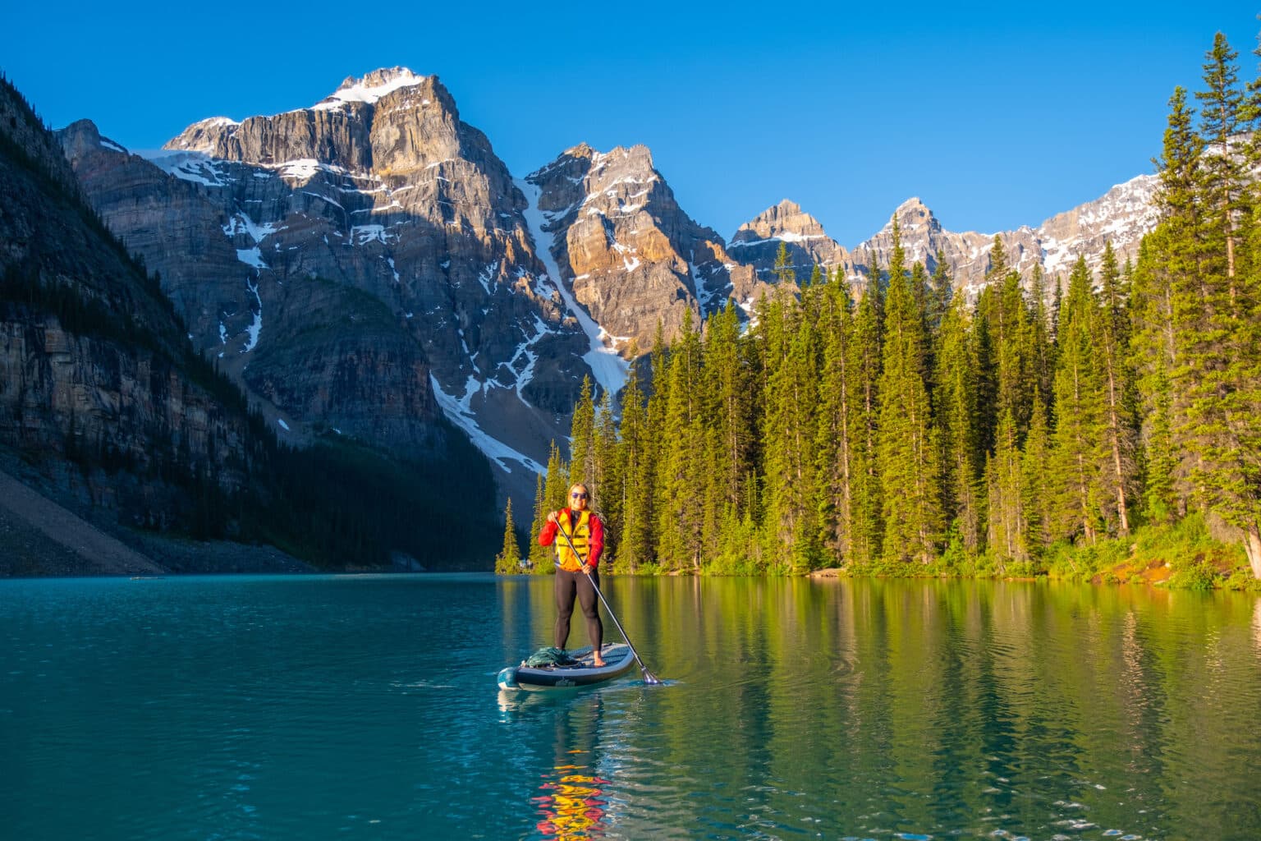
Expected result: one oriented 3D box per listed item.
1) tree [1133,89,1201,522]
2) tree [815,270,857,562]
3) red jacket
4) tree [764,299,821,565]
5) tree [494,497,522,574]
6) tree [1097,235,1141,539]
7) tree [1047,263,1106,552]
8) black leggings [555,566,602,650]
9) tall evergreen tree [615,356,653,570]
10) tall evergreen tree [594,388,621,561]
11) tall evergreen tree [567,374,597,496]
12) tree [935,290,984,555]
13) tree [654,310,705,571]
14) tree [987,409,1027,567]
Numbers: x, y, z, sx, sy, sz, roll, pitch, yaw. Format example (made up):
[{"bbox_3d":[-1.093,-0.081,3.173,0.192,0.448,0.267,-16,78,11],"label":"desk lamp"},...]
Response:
[{"bbox_3d":[25.640,-5.690,53.378,3.096,21.253,3.096,-4,-8,26],"label":"tree"},{"bbox_3d":[14.856,-0.330,81.000,2.800,20.832,2.800,-2,-8,10],"label":"tree"},{"bbox_3d":[-0.554,1.113,10.500,0.600,0.600,0.360,0,-7,-2],"label":"red jacket"},{"bbox_3d":[14.897,1.118,103.660,5.102,25.606,5.102,-1,-8,8],"label":"tree"},{"bbox_3d":[-19.393,18.265,178.000,4.400,12.111,4.400,0,-7,-6],"label":"tree"},{"bbox_3d":[22.172,-1.464,51.000,2.000,13.315,2.000,-4,-8,23],"label":"tree"},{"bbox_3d":[27.977,-1.356,70.185,3.331,18.278,3.331,-3,-8,22],"label":"tree"},{"bbox_3d":[-0.475,1.734,10.400,0.430,0.830,0.300,-2,-8,9],"label":"black leggings"},{"bbox_3d":[0.387,4.449,125.635,4.196,25.227,4.196,0,-7,0],"label":"tall evergreen tree"},{"bbox_3d":[-2.720,6.290,131.000,3.200,19.925,3.200,-1,-7,-1],"label":"tall evergreen tree"},{"bbox_3d":[-5.898,6.359,135.557,3.694,24.013,3.694,0,-7,-2],"label":"tall evergreen tree"},{"bbox_3d":[25.613,0.218,87.376,3.610,21.220,3.610,-2,-8,16],"label":"tree"},{"bbox_3d":[4.800,1.999,110.000,4.700,25.113,4.700,-1,-7,2],"label":"tree"},{"bbox_3d":[22.485,4.101,67.000,2.400,9.360,2.400,-3,-8,19],"label":"tree"}]

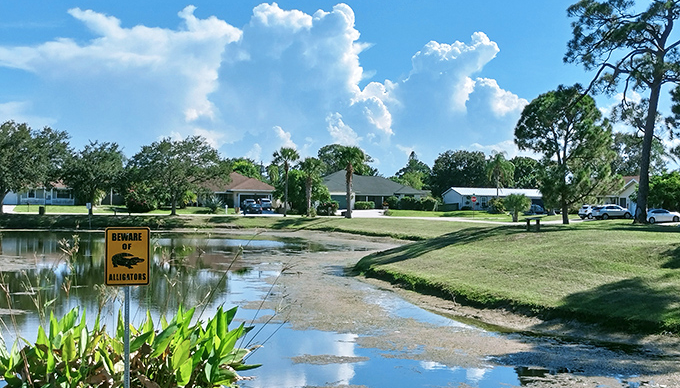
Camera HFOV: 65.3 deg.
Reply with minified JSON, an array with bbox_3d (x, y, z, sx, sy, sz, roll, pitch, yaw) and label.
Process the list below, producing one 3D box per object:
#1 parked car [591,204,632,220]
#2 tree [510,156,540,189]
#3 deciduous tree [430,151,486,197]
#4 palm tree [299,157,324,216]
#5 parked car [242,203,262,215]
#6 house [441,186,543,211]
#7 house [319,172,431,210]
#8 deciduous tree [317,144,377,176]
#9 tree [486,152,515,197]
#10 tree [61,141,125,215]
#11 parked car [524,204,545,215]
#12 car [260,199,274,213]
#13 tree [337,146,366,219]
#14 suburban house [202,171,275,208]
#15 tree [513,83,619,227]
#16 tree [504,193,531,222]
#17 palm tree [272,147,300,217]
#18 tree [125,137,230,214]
[{"bbox_3d":[32.146,2.131,62.500,4.650,1.700,1.860,0,0,-3],"label":"parked car"},{"bbox_3d":[37.100,-2.300,105.000,7.500,10.700,7.300,0,-1,0],"label":"tree"},{"bbox_3d":[22.700,-2.800,103.000,11.200,11.500,10.000,0,-1,0],"label":"deciduous tree"},{"bbox_3d":[-3.681,-0.894,68.500,3.500,7.600,3.500,0,0,0],"label":"palm tree"},{"bbox_3d":[-12.600,2.200,77.000,1.820,1.450,4.600,1,-1,-23],"label":"parked car"},{"bbox_3d":[26.300,0.850,89.500,16.000,3.800,8.200,1,-1,-13],"label":"house"},{"bbox_3d":[5.822,-0.628,89.500,18.800,6.200,12.500,0,0,2],"label":"house"},{"bbox_3d":[1.541,-3.720,109.000,12.300,12.700,12.000,0,0,0],"label":"deciduous tree"},{"bbox_3d":[26.932,-1.996,89.000,4.700,10.200,4.700,0,0,0],"label":"tree"},{"bbox_3d":[-31.800,-2.000,68.000,7.900,9.400,7.700,0,-1,0],"label":"tree"},{"bbox_3d":[30.700,2.450,84.000,1.820,1.520,4.500,1,-1,-12],"label":"parked car"},{"bbox_3d":[-11.026,1.717,81.000,1.880,1.700,4.650,0,0,-10],"label":"car"},{"bbox_3d":[1.369,-1.501,66.000,3.650,9.100,3.650,0,0,0],"label":"tree"},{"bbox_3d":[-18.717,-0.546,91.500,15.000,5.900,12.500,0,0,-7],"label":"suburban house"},{"bbox_3d":[20.500,-3.600,48.000,8.600,12.800,8.400,0,-1,0],"label":"tree"},{"bbox_3d":[18.100,1.400,54.000,2.550,2.850,2.500,0,-1,0],"label":"tree"},{"bbox_3d":[-6.895,-1.584,69.000,3.500,9.100,3.500,0,0,0],"label":"palm tree"},{"bbox_3d":[-21.182,-2.439,70.000,13.500,10.500,12.700,0,0,-6],"label":"tree"}]

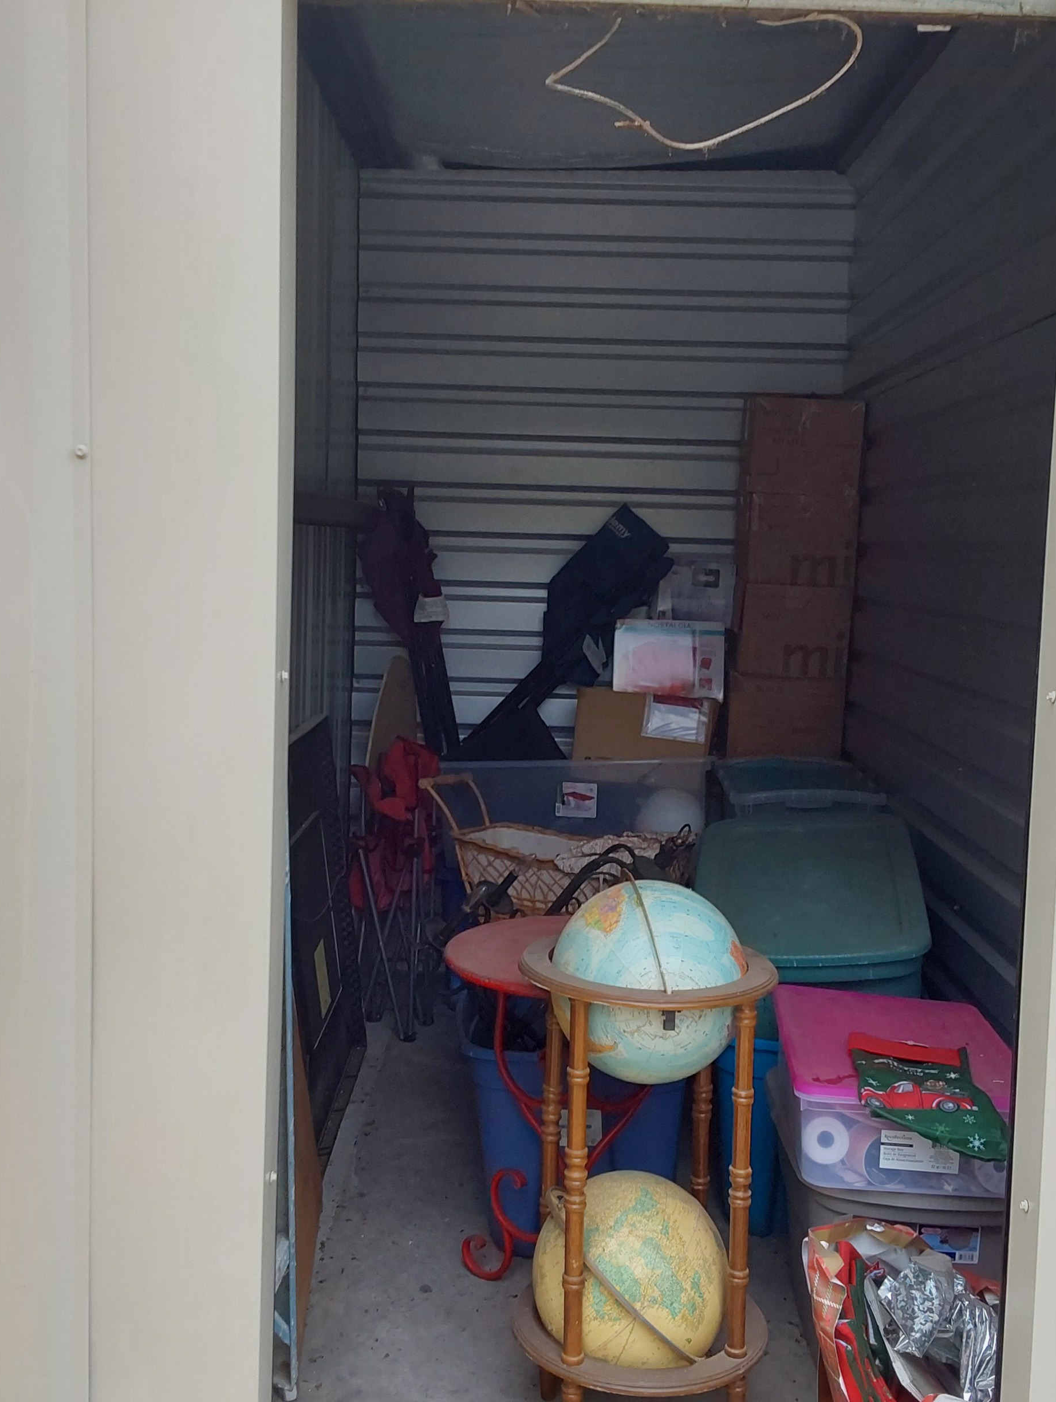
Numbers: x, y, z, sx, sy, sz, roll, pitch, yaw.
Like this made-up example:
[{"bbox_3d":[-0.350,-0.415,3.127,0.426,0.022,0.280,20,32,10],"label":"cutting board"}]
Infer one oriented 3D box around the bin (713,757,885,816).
[{"bbox_3d":[0.690,0.258,3.917,0.380,0.120,0.560,2,6,2],"label":"bin"}]

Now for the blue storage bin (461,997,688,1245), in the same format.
[{"bbox_3d":[0.085,0.873,3.237,0.440,0.420,0.580,1,6,0],"label":"blue storage bin"}]

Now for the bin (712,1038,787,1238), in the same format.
[{"bbox_3d":[0.584,0.875,3.328,0.430,0.420,0.580,2,6,2],"label":"bin"}]

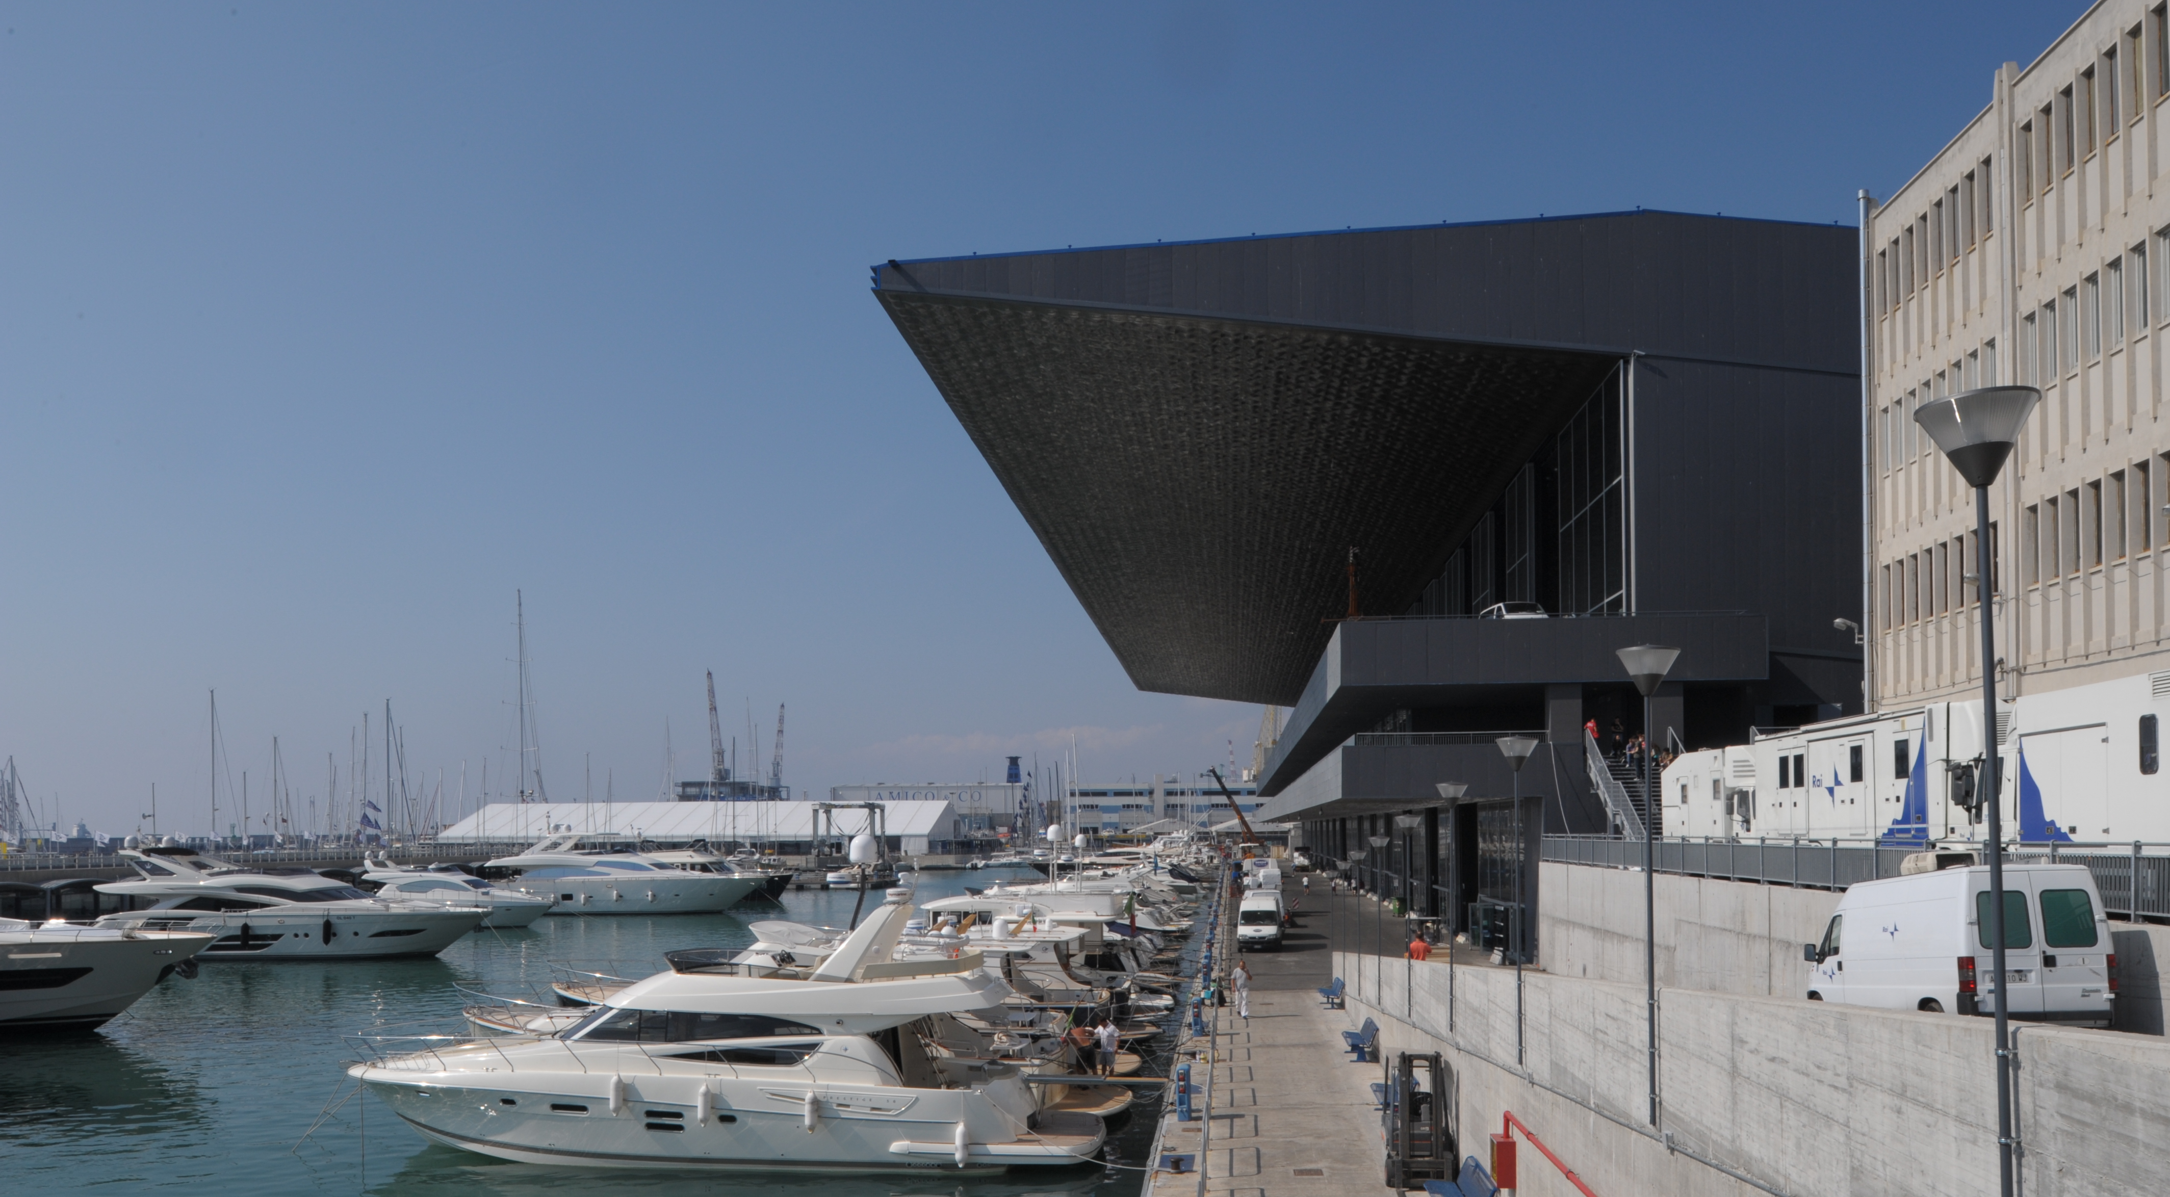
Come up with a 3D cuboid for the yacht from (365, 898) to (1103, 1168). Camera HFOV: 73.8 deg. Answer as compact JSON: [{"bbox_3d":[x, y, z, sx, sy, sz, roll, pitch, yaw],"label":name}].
[{"bbox_3d":[-7.591,8.815,29.900,16.100,5.400,4.600,-1,-5,6],"label":"yacht"}]

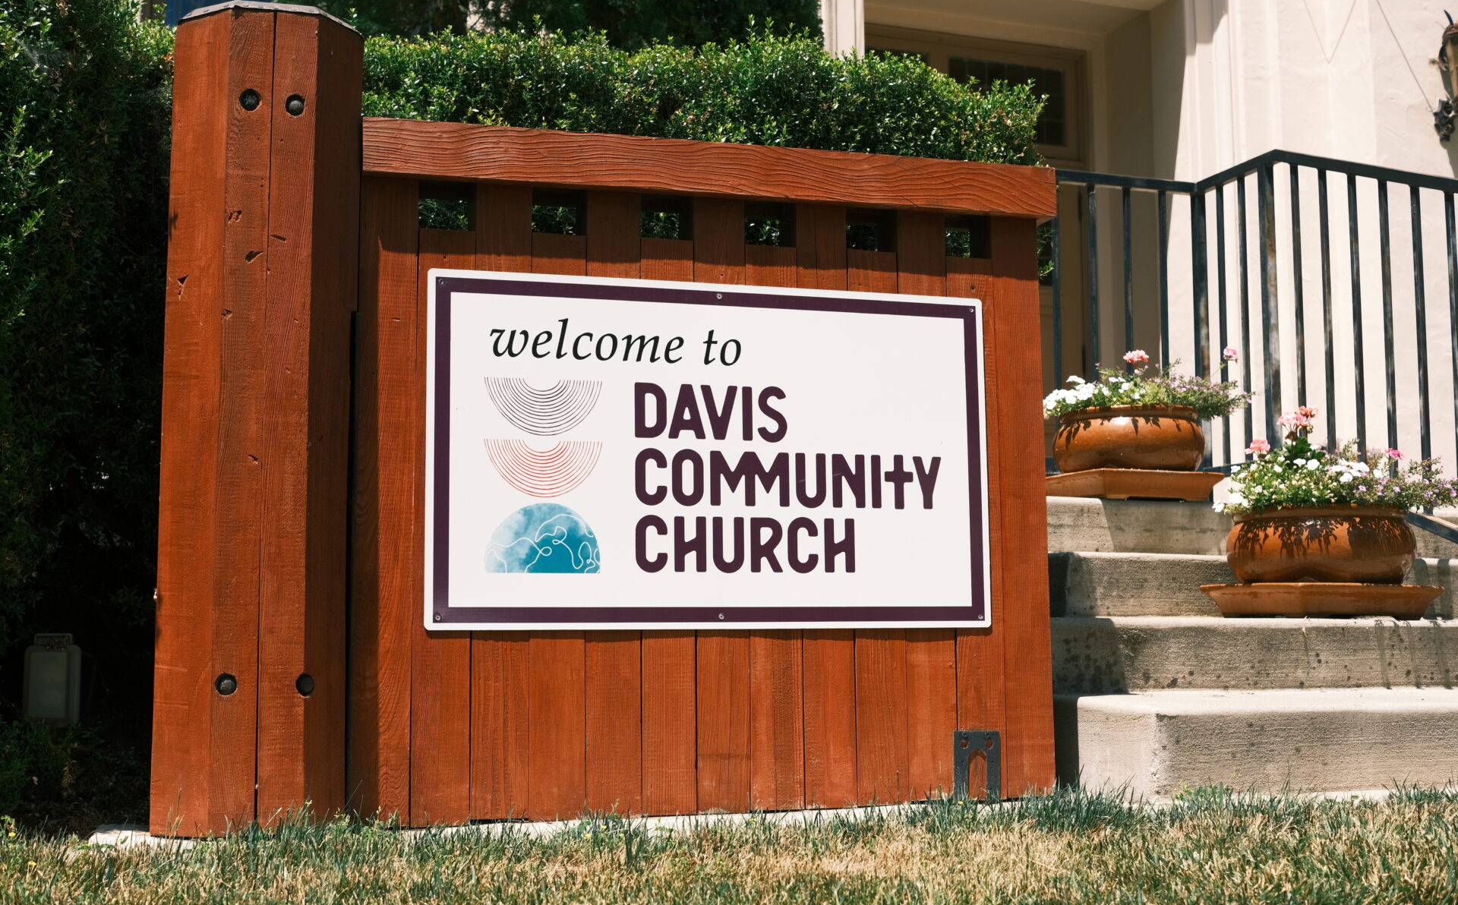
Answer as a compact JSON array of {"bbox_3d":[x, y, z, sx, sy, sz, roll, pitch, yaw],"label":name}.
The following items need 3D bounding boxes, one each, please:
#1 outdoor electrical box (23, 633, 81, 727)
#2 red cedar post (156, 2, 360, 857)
[{"bbox_3d":[-1.426,0.480,3.500,0.095,0.190,0.070,0,-7,-3],"label":"outdoor electrical box"},{"bbox_3d":[-0.740,-0.048,2.641,0.283,1.263,0.283,1,-7,-16],"label":"red cedar post"}]

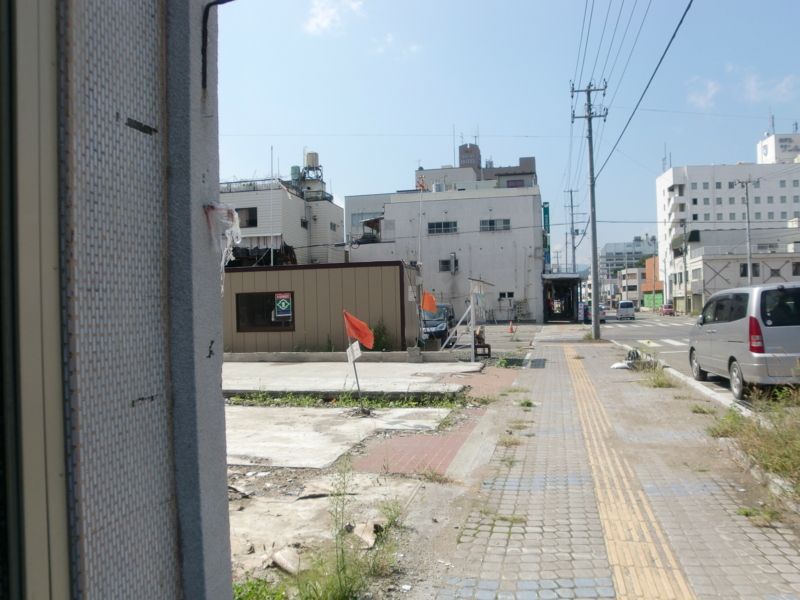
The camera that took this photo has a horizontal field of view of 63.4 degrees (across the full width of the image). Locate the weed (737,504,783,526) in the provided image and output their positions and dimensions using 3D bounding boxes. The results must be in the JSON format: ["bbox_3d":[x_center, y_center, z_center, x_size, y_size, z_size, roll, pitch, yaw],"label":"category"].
[{"bbox_3d":[2.439,1.459,4.401,0.280,0.080,0.190,-2,-1,14],"label":"weed"}]

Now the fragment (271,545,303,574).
[{"bbox_3d":[-0.691,1.525,3.871,0.170,0.080,0.240,-1,-1,-33],"label":"fragment"}]

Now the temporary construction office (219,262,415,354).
[{"bbox_3d":[-2.986,0.410,21.832,7.000,2.850,2.600,-2,-1,14],"label":"temporary construction office"}]

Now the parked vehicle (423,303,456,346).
[{"bbox_3d":[1.299,1.050,26.915,1.700,1.740,4.200,-2,-1,11],"label":"parked vehicle"}]

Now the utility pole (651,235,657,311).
[{"bbox_3d":[42.763,-4.019,109.109,0.400,12.500,0.400,-2,-1,14],"label":"utility pole"}]

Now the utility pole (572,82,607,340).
[{"bbox_3d":[7.814,-3.589,26.155,1.500,10.400,0.450,-2,-1,13],"label":"utility pole"}]

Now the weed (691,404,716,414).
[{"bbox_3d":[4.152,1.485,8.850,0.340,0.100,0.220,-1,-1,0],"label":"weed"}]

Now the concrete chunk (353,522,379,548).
[{"bbox_3d":[-0.223,1.509,4.171,0.140,0.100,0.170,-2,-1,14],"label":"concrete chunk"}]

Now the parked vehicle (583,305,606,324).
[{"bbox_3d":[18.511,1.337,61.214,1.690,1.580,4.300,-2,-1,14],"label":"parked vehicle"}]

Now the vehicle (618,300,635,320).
[{"bbox_3d":[20.976,0.796,60.262,1.500,1.850,3.400,-2,-1,13],"label":"vehicle"}]

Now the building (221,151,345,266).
[{"bbox_3d":[-9.313,-3.578,45.888,8.600,11.600,8.600,-2,-1,13],"label":"building"}]

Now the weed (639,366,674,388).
[{"bbox_3d":[4.656,1.414,11.723,0.650,0.320,0.450,-2,-1,14],"label":"weed"}]

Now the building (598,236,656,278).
[{"bbox_3d":[119.390,-19.875,342.956,33.000,26.000,18.000,-1,-1,6],"label":"building"}]

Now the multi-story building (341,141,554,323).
[{"bbox_3d":[4.066,-4.501,56.695,16.200,13.000,13.000,-2,-1,13],"label":"multi-story building"}]

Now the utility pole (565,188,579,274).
[{"bbox_3d":[14.291,-3.687,53.052,1.250,10.800,0.450,-2,-1,13],"label":"utility pole"}]

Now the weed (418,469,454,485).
[{"bbox_3d":[0.324,1.521,5.601,0.310,0.100,0.200,-2,-1,14],"label":"weed"}]

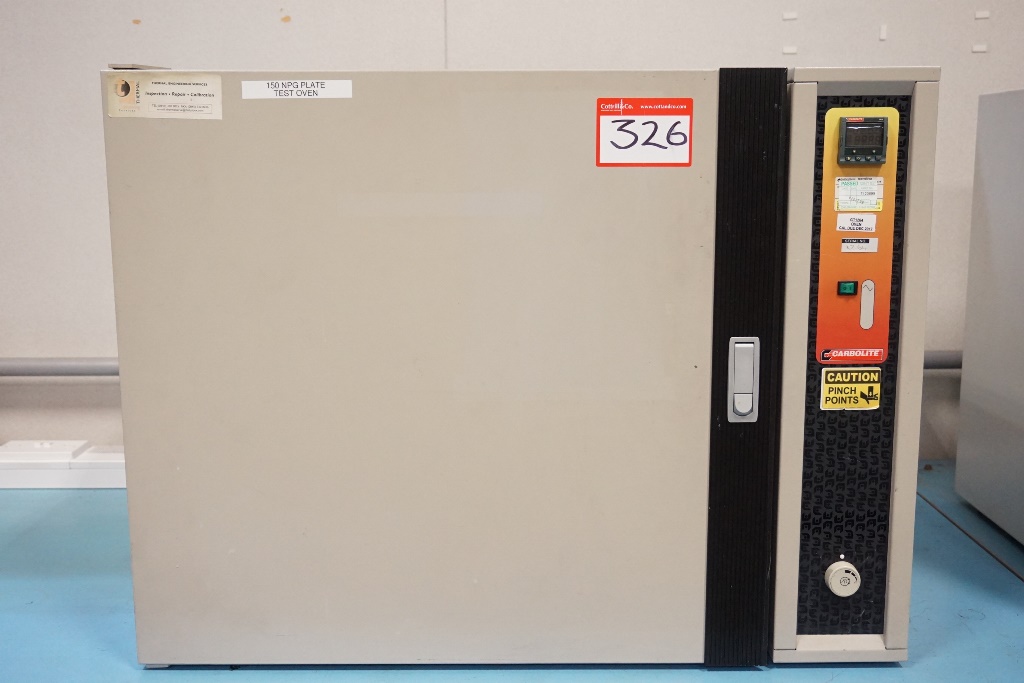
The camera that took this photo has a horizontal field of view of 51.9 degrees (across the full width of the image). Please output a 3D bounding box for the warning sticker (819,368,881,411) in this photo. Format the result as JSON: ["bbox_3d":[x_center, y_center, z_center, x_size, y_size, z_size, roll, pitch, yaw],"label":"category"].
[{"bbox_3d":[0.369,0.052,1.143,0.064,0.046,0.002,-1,9,0],"label":"warning sticker"}]

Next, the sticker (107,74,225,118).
[{"bbox_3d":[-0.357,-0.252,1.083,0.116,0.045,0.002,1,9,0],"label":"sticker"}]

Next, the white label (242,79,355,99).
[{"bbox_3d":[-0.221,-0.259,1.083,0.113,0.018,0.002,-1,9,0],"label":"white label"}]

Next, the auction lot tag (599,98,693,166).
[{"bbox_3d":[0.137,-0.216,1.089,0.099,0.070,0.002,0,9,0],"label":"auction lot tag"}]

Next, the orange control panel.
[{"bbox_3d":[0.367,-0.109,1.113,0.077,0.272,0.014,0,9,0],"label":"orange control panel"}]

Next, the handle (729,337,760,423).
[{"bbox_3d":[0.249,0.042,1.128,0.032,0.094,0.014,0,9,0],"label":"handle"}]

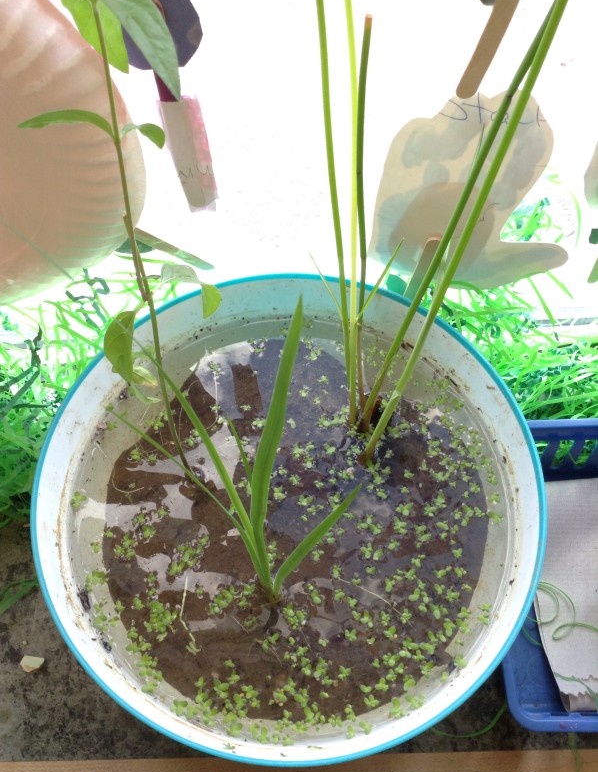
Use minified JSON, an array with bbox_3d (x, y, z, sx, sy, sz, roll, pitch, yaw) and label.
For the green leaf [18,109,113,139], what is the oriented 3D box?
[{"bbox_3d":[-0.110,-0.124,0.360,0.045,0.012,0.012,0,62,0],"label":"green leaf"}]

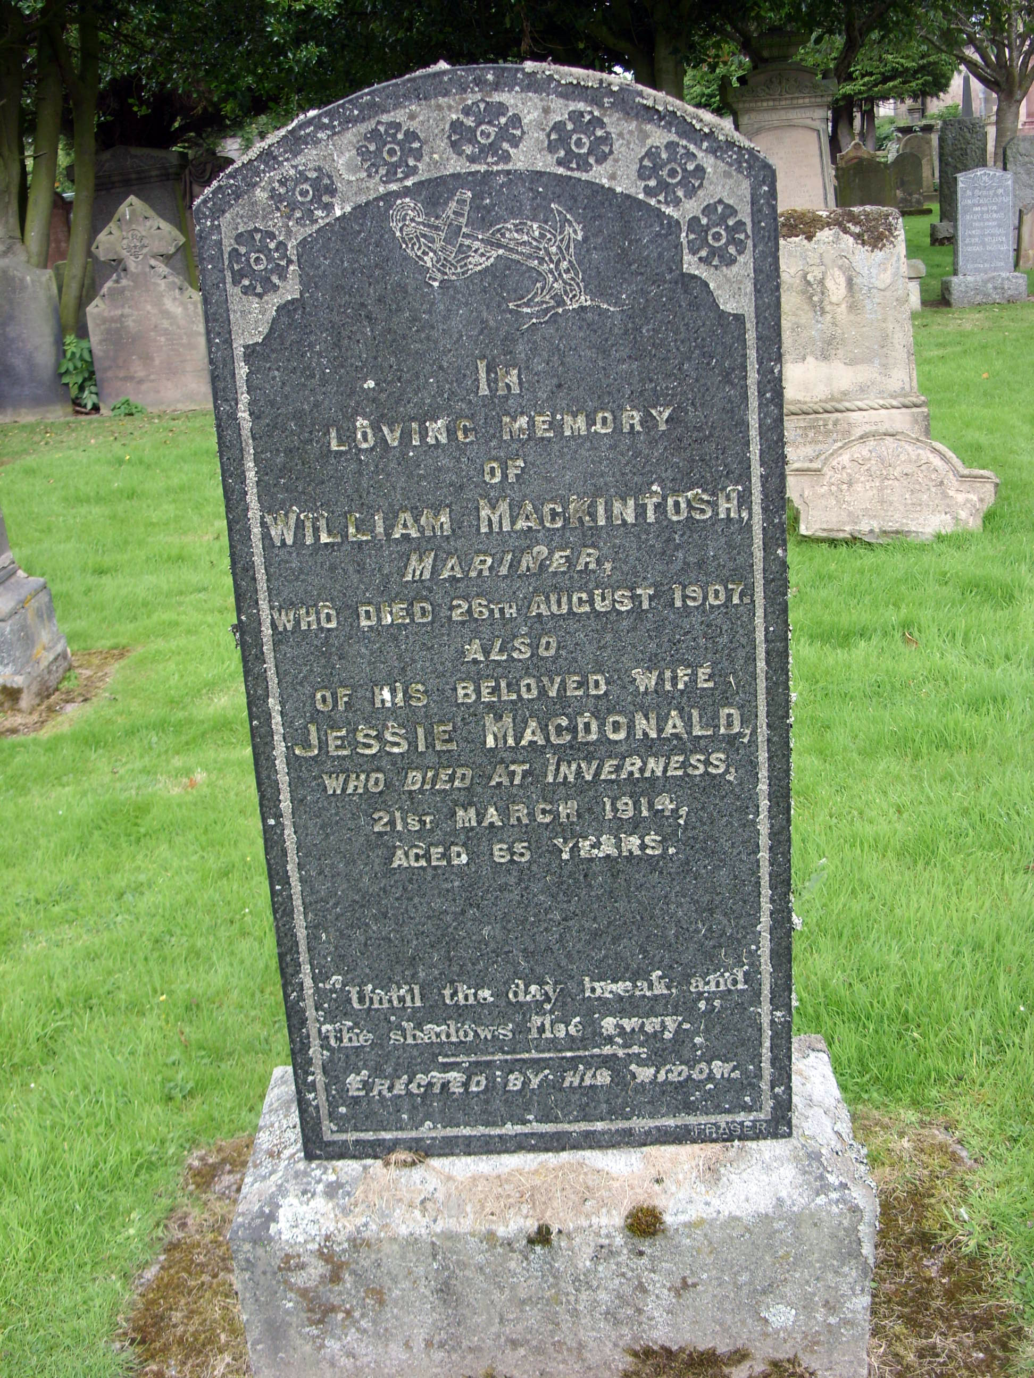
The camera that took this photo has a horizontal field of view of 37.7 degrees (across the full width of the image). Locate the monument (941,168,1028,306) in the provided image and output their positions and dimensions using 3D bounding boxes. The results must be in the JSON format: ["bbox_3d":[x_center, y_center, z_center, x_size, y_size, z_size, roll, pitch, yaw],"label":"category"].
[{"bbox_3d":[4.477,-4.317,14.500,0.740,1.230,0.300,-5,15,0],"label":"monument"}]

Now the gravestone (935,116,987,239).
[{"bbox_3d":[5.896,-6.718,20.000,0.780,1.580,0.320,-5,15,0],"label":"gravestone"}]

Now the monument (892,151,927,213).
[{"bbox_3d":[7.513,-9.747,29.000,0.650,1.120,0.180,-5,15,0],"label":"monument"}]

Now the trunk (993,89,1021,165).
[{"bbox_3d":[10.693,-11.948,33.000,0.500,2.150,0.500,-5,15,0],"label":"trunk"}]

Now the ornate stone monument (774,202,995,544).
[{"bbox_3d":[1.536,-1.338,6.400,0.950,1.330,0.400,-7,15,-10],"label":"ornate stone monument"}]

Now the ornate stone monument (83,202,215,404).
[{"bbox_3d":[-2.606,-2.731,10.800,0.800,1.500,0.160,-5,15,0],"label":"ornate stone monument"}]

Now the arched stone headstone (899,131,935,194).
[{"bbox_3d":[8.978,-11.815,34.000,0.770,1.320,0.200,-5,15,0],"label":"arched stone headstone"}]

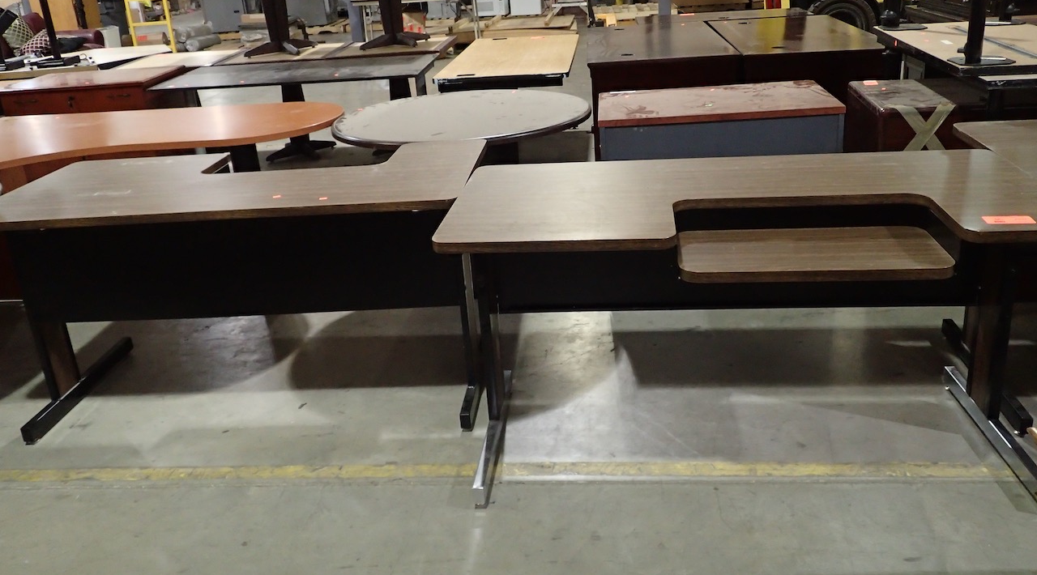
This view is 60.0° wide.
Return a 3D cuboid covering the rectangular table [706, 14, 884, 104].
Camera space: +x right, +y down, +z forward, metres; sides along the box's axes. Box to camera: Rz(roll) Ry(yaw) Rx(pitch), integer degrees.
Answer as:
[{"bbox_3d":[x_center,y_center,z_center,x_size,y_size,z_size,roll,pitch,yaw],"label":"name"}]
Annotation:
[{"bbox_3d":[1.615,-1.137,5.365,0.780,0.745,1.581,-2,22,6],"label":"rectangular table"}]

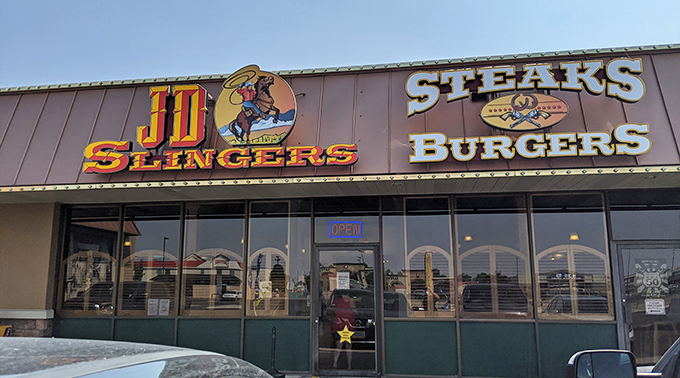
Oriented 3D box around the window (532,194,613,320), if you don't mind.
[{"bbox_3d":[3.749,1.083,8.596,1.176,2.041,0.080,-2,-9,9],"label":"window"}]

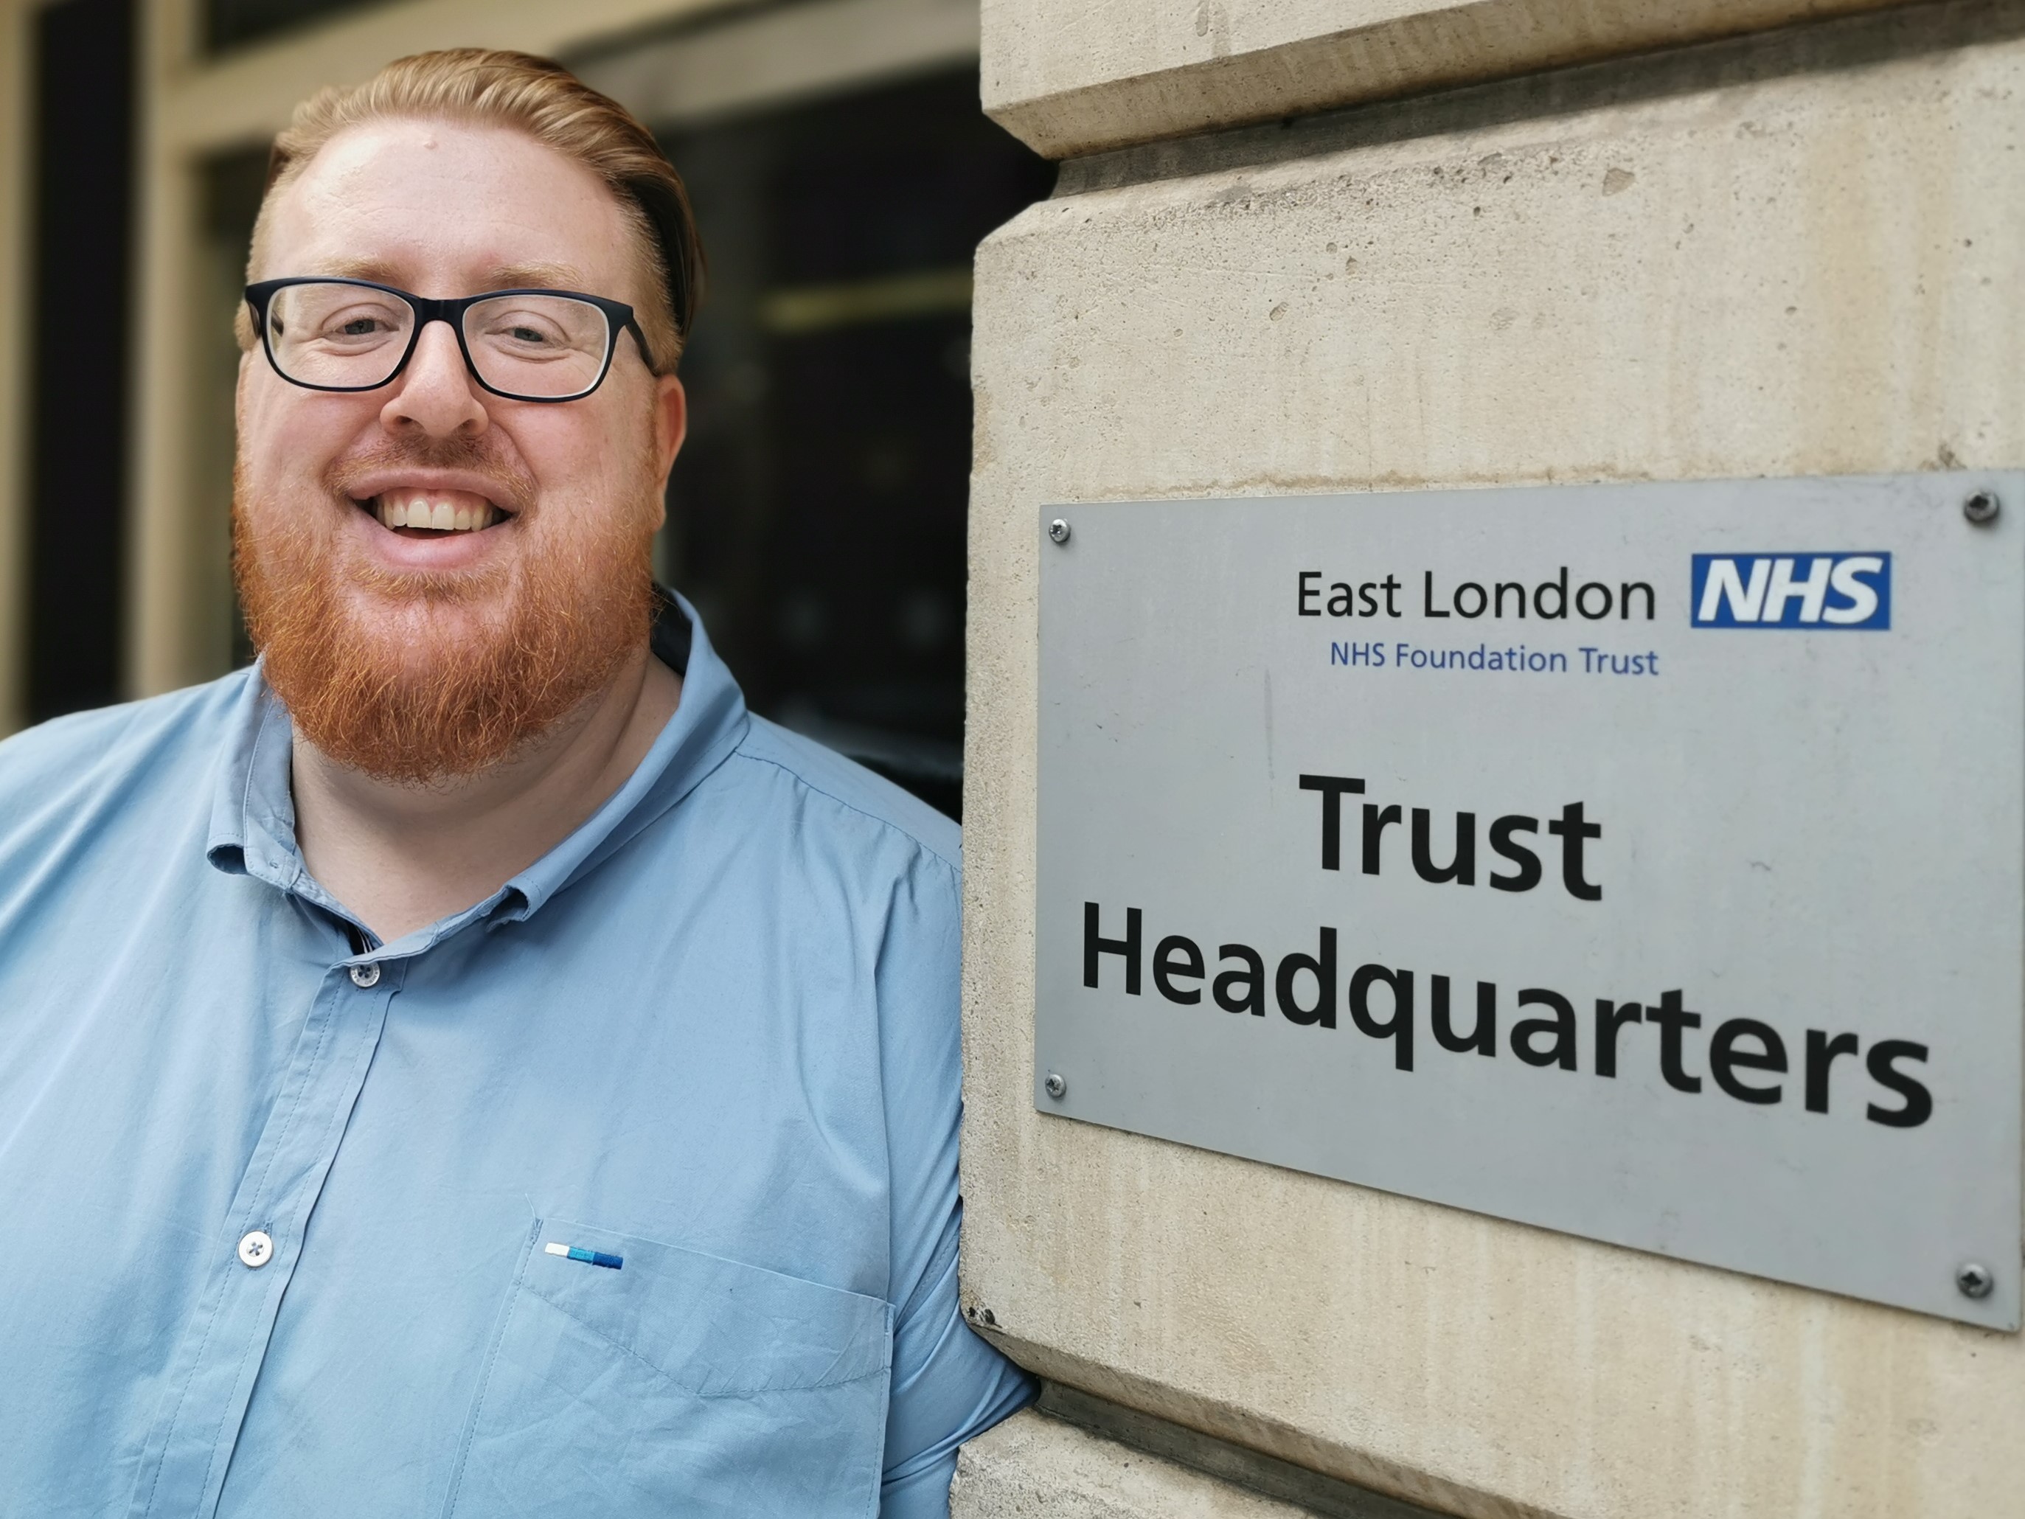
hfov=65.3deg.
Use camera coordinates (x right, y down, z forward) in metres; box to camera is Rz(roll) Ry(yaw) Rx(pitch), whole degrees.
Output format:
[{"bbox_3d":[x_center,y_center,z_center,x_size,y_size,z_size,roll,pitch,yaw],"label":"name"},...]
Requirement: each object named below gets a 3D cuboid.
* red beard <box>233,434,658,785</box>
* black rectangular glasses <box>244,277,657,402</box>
[{"bbox_3d":[-0.238,-0.060,0.668,0.170,0.140,0.110,0,-2,-12],"label":"red beard"},{"bbox_3d":[-0.235,-0.158,0.680,0.148,0.048,0.145,0,-3,-12],"label":"black rectangular glasses"}]

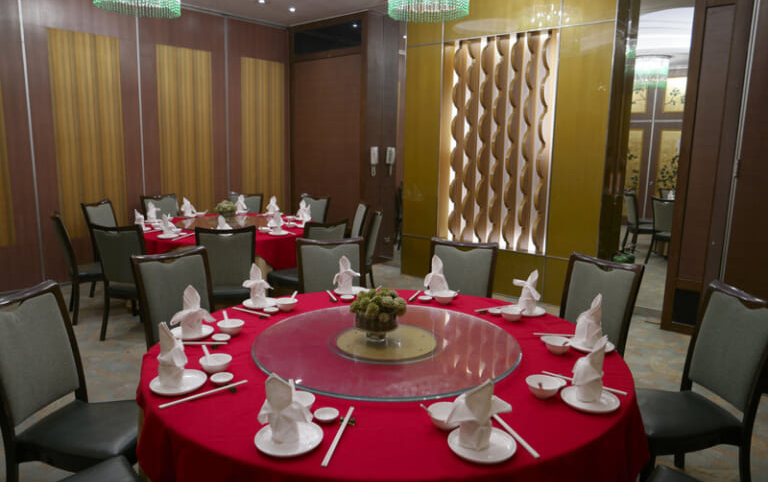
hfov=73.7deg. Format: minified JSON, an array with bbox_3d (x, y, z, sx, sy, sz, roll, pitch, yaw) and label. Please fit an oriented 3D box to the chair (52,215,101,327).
[{"bbox_3d":[-2.649,0.227,4.693,0.580,0.960,0.460,-6,11,-36],"label":"chair"}]

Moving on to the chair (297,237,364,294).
[{"bbox_3d":[-0.297,0.496,3.284,0.460,0.960,0.580,-2,10,-15],"label":"chair"}]

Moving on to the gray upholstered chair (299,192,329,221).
[{"bbox_3d":[-1.055,-0.071,6.706,0.460,0.960,0.580,6,10,28],"label":"gray upholstered chair"}]

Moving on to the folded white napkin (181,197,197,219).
[{"bbox_3d":[-2.253,-0.387,5.905,0.110,0.200,0.155,9,12,41],"label":"folded white napkin"}]

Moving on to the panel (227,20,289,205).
[{"bbox_3d":[-1.780,-1.370,7.255,0.080,3.214,0.998,10,13,44],"label":"panel"}]

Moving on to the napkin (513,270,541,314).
[{"bbox_3d":[0.695,0.239,2.446,0.145,0.197,0.090,9,12,39],"label":"napkin"}]

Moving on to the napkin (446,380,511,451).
[{"bbox_3d":[0.247,0.433,1.341,0.150,0.185,0.110,-2,10,-18],"label":"napkin"}]

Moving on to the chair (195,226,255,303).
[{"bbox_3d":[-1.297,0.308,4.234,0.470,0.930,0.580,-2,10,-18],"label":"chair"}]

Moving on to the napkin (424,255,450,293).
[{"bbox_3d":[0.297,0.177,2.798,0.140,0.195,0.095,4,10,18],"label":"napkin"}]

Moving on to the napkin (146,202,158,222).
[{"bbox_3d":[-2.397,-0.302,5.280,0.095,0.197,0.130,5,10,22],"label":"napkin"}]

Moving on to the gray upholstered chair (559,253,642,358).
[{"bbox_3d":[0.978,0.589,2.712,0.570,0.950,0.450,-5,12,-34],"label":"gray upholstered chair"}]

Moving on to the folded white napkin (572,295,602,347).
[{"bbox_3d":[0.817,0.318,2.066,0.110,0.200,0.140,1,9,0],"label":"folded white napkin"}]

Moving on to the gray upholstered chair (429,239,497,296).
[{"bbox_3d":[0.422,0.518,3.227,0.460,0.960,0.580,5,10,23],"label":"gray upholstered chair"}]

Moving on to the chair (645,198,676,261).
[{"bbox_3d":[4.163,-0.117,7.317,0.570,0.950,0.450,-5,11,-32],"label":"chair"}]

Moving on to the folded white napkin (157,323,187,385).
[{"bbox_3d":[-0.672,0.350,1.613,0.085,0.197,0.125,-4,11,-31],"label":"folded white napkin"}]

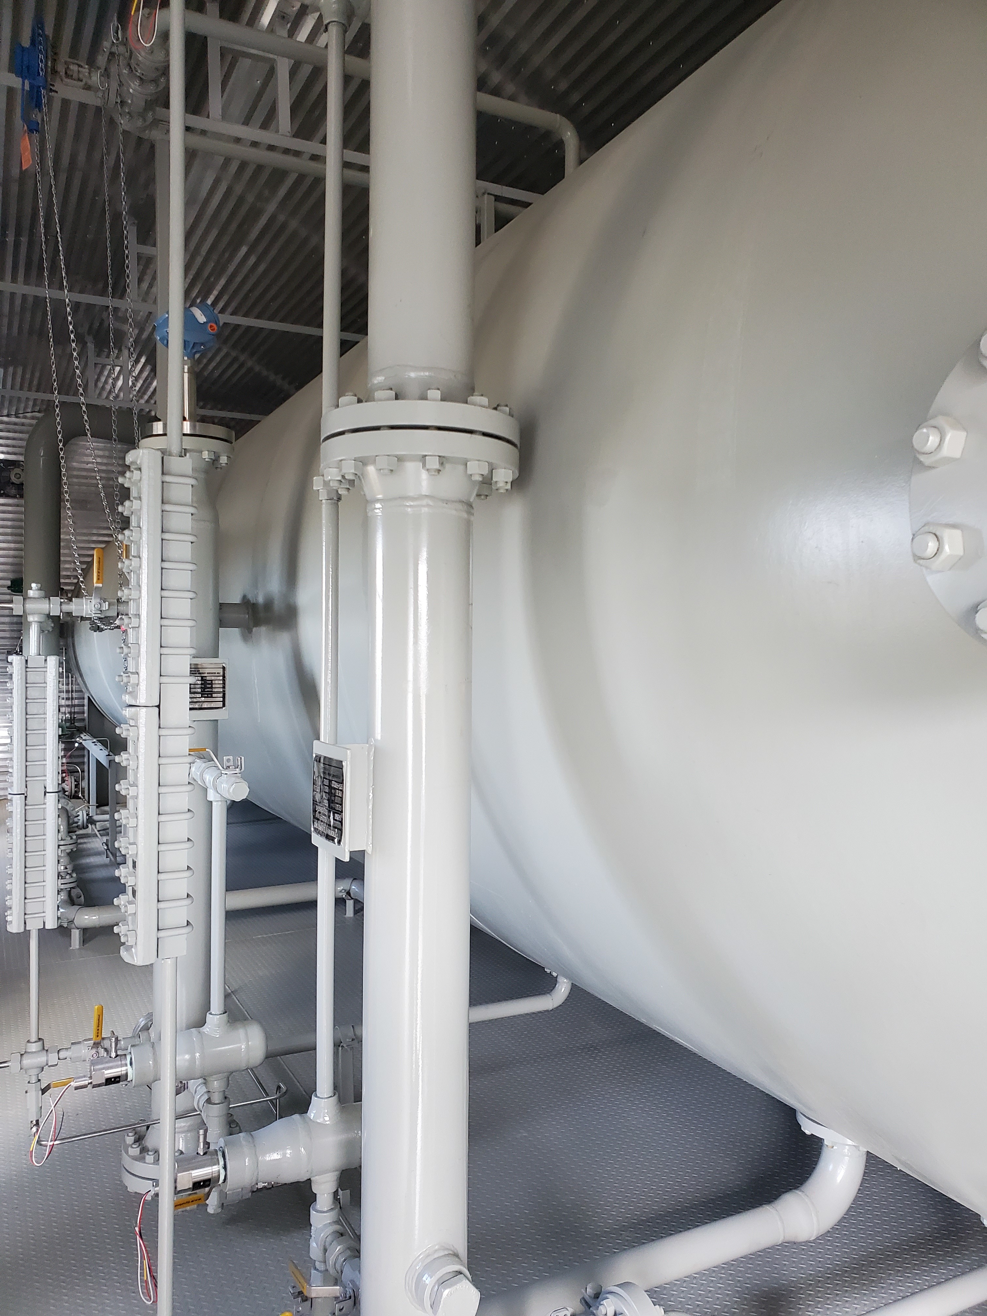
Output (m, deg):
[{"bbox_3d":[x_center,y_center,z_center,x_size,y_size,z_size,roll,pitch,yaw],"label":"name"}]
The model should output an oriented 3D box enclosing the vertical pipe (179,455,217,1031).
[{"bbox_3d":[-0.861,0.373,2.770,0.168,1.850,0.168,0,0,-28],"label":"vertical pipe"}]

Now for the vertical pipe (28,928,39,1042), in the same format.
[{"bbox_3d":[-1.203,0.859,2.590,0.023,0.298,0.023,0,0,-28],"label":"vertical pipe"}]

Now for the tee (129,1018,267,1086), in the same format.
[{"bbox_3d":[-0.722,0.975,2.429,0.322,0.130,0.120,0,0,-28],"label":"tee"}]

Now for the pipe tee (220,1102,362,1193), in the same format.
[{"bbox_3d":[-0.377,0.965,1.958,0.324,0.122,0.120,0,0,-28],"label":"pipe tee"}]

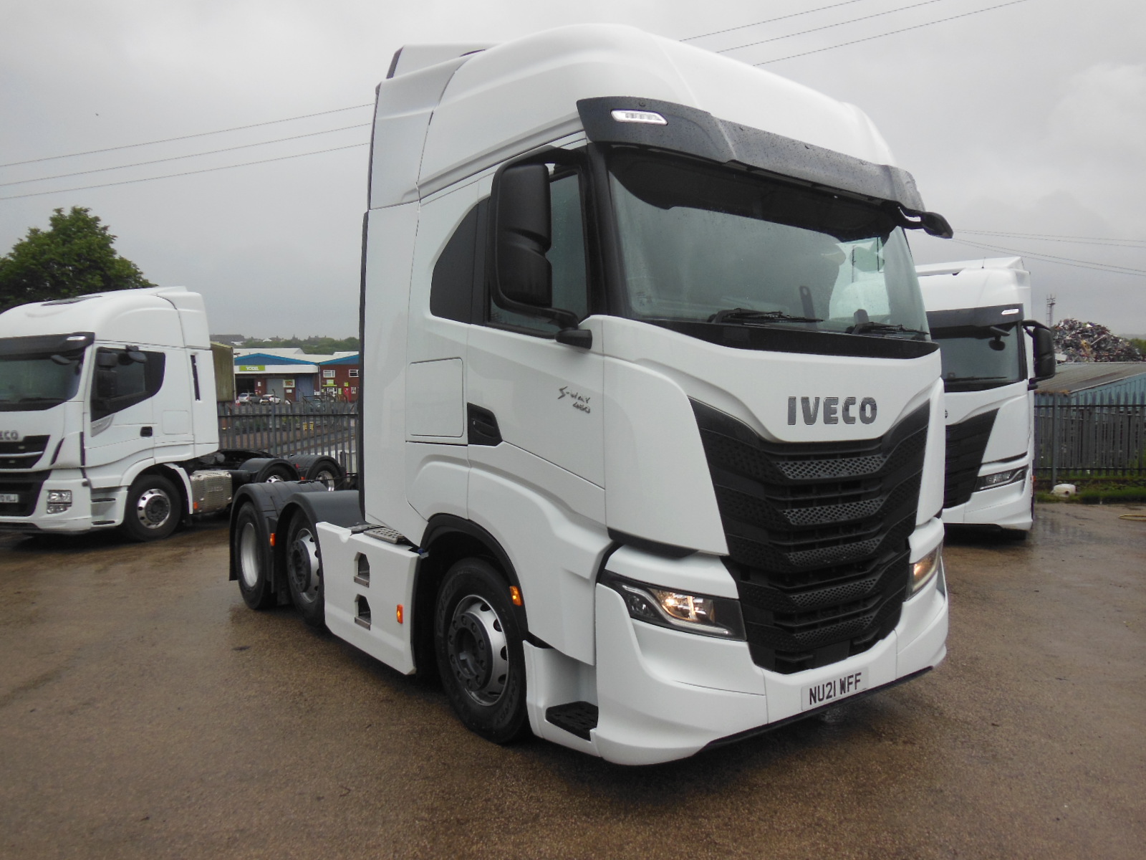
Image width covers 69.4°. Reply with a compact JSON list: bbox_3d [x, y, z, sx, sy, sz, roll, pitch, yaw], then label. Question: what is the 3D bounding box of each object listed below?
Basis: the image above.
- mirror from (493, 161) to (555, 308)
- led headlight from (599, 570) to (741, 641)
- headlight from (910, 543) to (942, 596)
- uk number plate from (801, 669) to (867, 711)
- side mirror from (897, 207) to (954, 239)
[{"bbox_3d":[-0.203,-0.826,3.587,0.240,0.615,0.160,-1,1,-27],"label":"mirror"},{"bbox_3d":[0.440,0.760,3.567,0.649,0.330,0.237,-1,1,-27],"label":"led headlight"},{"bbox_3d":[1.924,0.734,4.668,0.237,0.330,0.649,0,1,43],"label":"headlight"},{"bbox_3d":[1.278,1.249,4.000,0.520,0.111,0.015,-1,1,-37],"label":"uk number plate"},{"bbox_3d":[1.959,-1.123,4.594,0.230,0.150,0.250,-1,1,-37],"label":"side mirror"}]

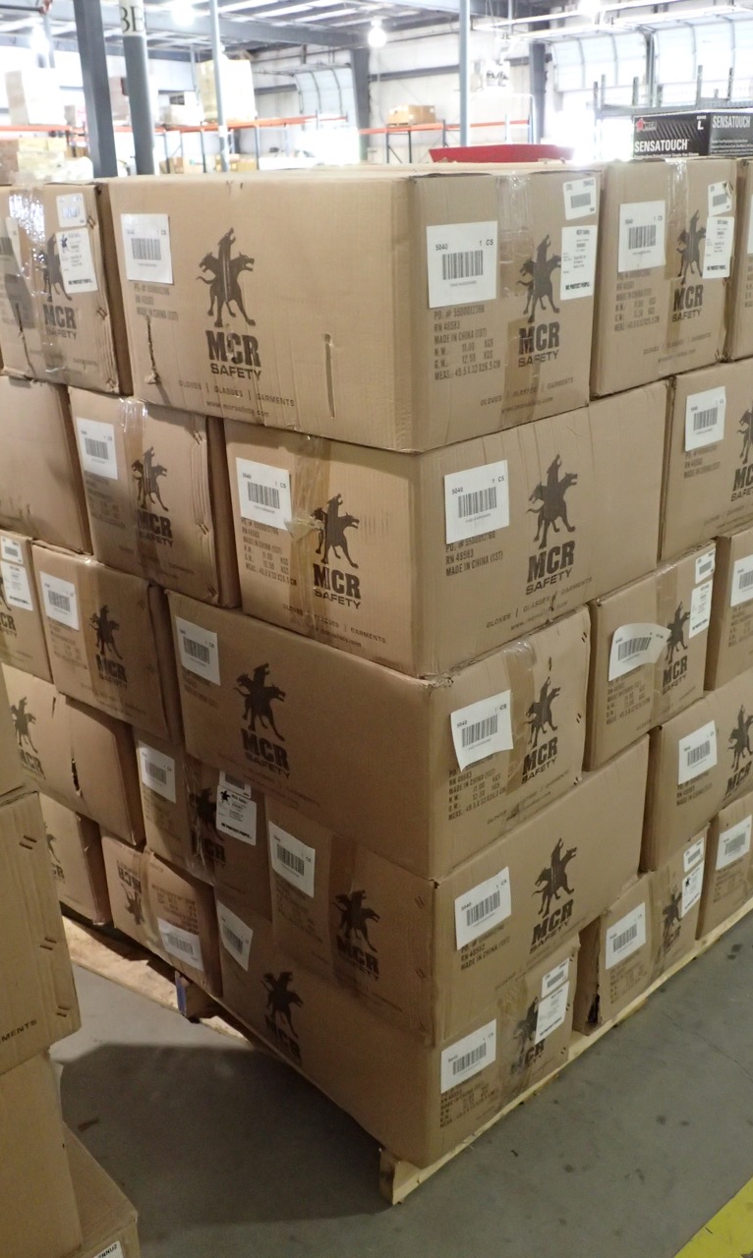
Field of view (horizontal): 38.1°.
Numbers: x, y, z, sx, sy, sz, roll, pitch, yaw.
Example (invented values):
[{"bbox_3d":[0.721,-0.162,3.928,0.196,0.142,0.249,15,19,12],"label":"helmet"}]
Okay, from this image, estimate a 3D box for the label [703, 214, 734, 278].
[{"bbox_3d":[0.457,-0.508,1.454,0.067,0.076,0.008,-20,28,-38],"label":"label"}]

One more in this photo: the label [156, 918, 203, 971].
[{"bbox_3d":[-0.347,0.561,1.940,0.108,0.077,0.005,11,25,42],"label":"label"}]

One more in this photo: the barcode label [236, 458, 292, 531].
[{"bbox_3d":[-0.140,-0.168,1.359,0.100,0.077,0.005,19,30,41],"label":"barcode label"}]

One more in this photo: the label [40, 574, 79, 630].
[{"bbox_3d":[-0.525,-0.047,1.807,0.102,0.080,0.005,18,30,40],"label":"label"}]

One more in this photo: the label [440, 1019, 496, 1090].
[{"bbox_3d":[0.126,0.577,1.473,0.105,0.075,0.008,-16,26,-39],"label":"label"}]

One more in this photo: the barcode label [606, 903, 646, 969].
[{"bbox_3d":[0.406,0.500,1.772,0.105,0.082,0.006,-21,29,-38],"label":"barcode label"}]

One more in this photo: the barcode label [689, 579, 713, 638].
[{"bbox_3d":[0.490,-0.030,1.647,0.006,0.078,0.067,16,29,37],"label":"barcode label"}]

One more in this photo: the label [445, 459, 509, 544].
[{"bbox_3d":[0.113,-0.142,1.214,0.106,0.078,0.006,-21,29,-38],"label":"label"}]

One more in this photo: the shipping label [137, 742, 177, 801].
[{"bbox_3d":[-0.344,0.223,1.714,0.008,0.079,0.099,-22,32,-40],"label":"shipping label"}]

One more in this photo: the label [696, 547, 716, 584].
[{"bbox_3d":[0.506,-0.097,1.677,0.005,0.040,0.059,19,34,41],"label":"label"}]

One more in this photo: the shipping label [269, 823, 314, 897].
[{"bbox_3d":[-0.117,0.320,1.515,0.008,0.080,0.099,-22,33,-39],"label":"shipping label"}]

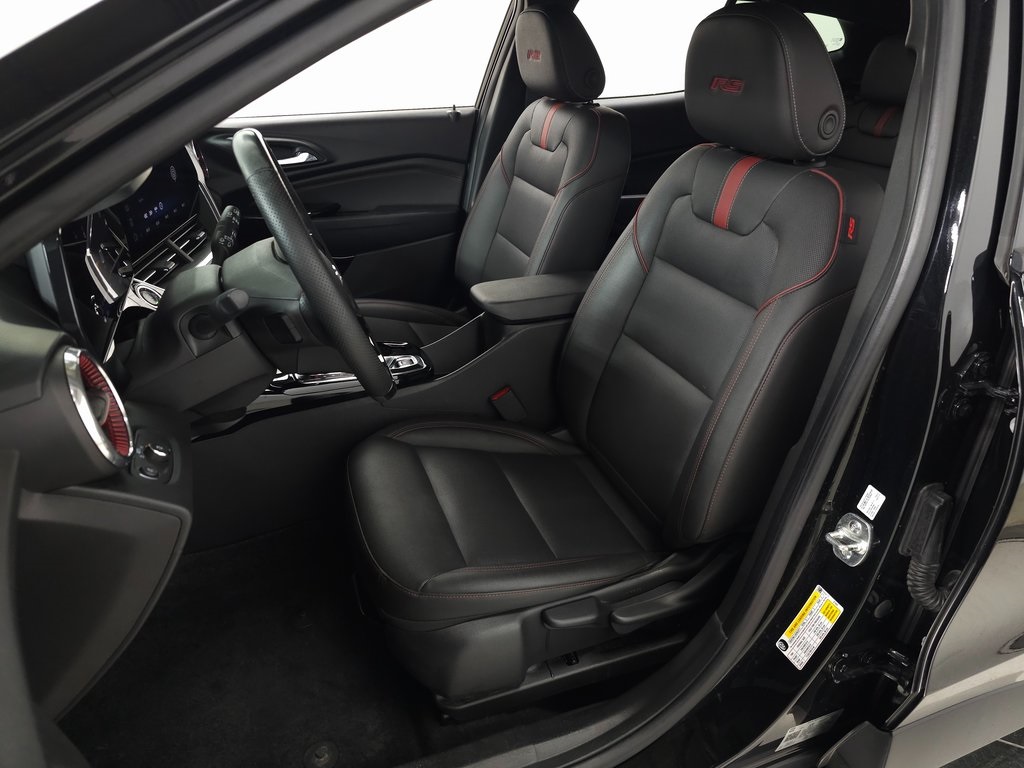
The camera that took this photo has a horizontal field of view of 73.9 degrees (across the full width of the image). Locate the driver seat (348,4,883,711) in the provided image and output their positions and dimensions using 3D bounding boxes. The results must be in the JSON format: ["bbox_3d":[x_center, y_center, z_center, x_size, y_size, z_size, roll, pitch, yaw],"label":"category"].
[{"bbox_3d":[0.103,-0.068,1.060,0.770,0.920,0.540,-10,31,-18],"label":"driver seat"}]

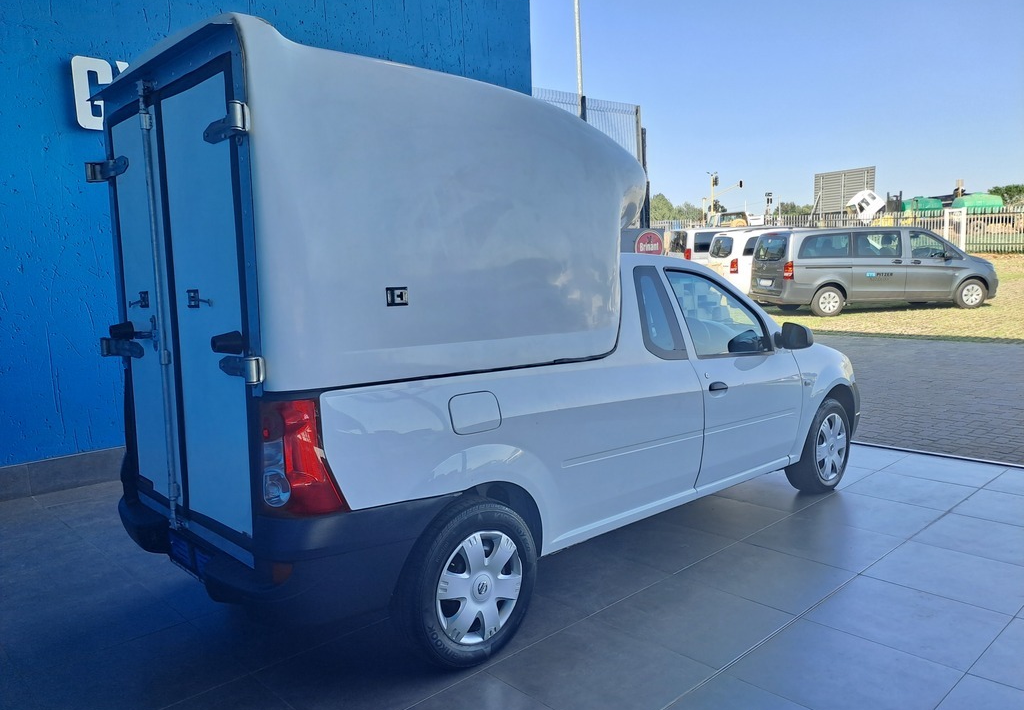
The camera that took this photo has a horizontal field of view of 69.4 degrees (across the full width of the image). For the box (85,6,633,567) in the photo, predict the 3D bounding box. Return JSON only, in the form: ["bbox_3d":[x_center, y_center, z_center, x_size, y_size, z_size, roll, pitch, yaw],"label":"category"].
[{"bbox_3d":[-0.460,-0.305,3.395,2.170,1.690,1.430,-7,9,-43],"label":"box"}]

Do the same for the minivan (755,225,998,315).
[{"bbox_3d":[8.179,-1.921,16.696,5.140,1.910,1.950,-2,6,-4],"label":"minivan"}]

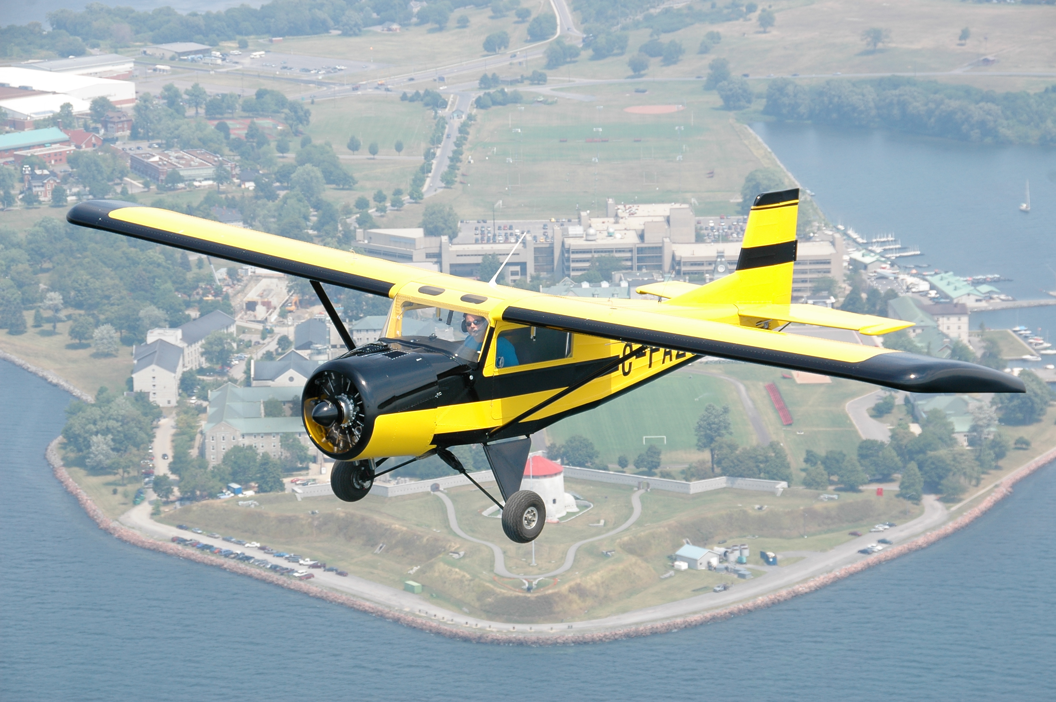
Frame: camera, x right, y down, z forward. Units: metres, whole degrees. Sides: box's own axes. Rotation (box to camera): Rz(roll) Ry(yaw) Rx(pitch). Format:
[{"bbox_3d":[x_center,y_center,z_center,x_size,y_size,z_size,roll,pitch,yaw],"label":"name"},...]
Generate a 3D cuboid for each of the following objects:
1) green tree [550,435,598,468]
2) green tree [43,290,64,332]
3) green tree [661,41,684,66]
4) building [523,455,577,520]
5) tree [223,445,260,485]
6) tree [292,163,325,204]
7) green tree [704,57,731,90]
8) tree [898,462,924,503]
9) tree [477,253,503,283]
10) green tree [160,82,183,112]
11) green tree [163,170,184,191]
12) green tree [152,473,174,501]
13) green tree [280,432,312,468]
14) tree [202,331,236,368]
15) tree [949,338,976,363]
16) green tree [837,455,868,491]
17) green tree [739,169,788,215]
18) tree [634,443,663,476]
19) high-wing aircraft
[{"bbox_3d":[16.355,34.860,1231.786,14.670,11.300,14.230,-2,13,0],"label":"green tree"},{"bbox_3d":[-197.530,-16.420,1495.930,8.910,16.790,8.910,-2,12,0],"label":"green tree"},{"bbox_3d":[87.870,-180.980,2187.800,13.780,13.600,13.780,-2,12,0],"label":"green tree"},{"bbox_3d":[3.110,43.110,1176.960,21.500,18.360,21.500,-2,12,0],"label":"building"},{"bbox_3d":[-98.960,39.160,1237.550,12.620,13.880,12.620,-2,12,0],"label":"tree"},{"bbox_3d":[-108.280,-81.190,1769.910,16.830,20.130,16.830,-2,12,0],"label":"tree"},{"bbox_3d":[105.712,-155.279,2015.122,15.230,16.960,14.780,-2,13,0],"label":"green tree"},{"bbox_3d":[126.430,42.836,1190.114,7.770,12.448,7.770,0,11,6],"label":"tree"},{"bbox_3d":[-16.270,-34.340,1555.610,11.760,15.610,11.760,-2,12,0],"label":"tree"},{"bbox_3d":[-219.049,-155.260,2211.695,13.171,18.072,13.171,-2,11,-5],"label":"green tree"},{"bbox_3d":[-187.360,-90.733,1908.392,10.487,9.927,10.487,-2,11,-5],"label":"green tree"},{"bbox_3d":[-123.020,45.920,1212.400,7.220,8.890,7.220,-2,12,0],"label":"green tree"},{"bbox_3d":[-80.324,34.505,1242.826,10.540,12.190,10.220,-2,13,0],"label":"green tree"},{"bbox_3d":[-119.340,-0.383,1390.284,13.060,14.540,12.670,-2,13,0],"label":"tree"},{"bbox_3d":[163.289,1.466,1355.142,10.240,11.670,9.940,-2,13,0],"label":"tree"},{"bbox_3d":[108.530,40.544,1207.047,9.677,11.201,9.677,0,11,5],"label":"green tree"},{"bbox_3d":[117.010,-79.706,1786.302,23.739,21.488,23.739,-1,11,4],"label":"green tree"},{"bbox_3d":[41.180,36.950,1239.530,9.090,9.210,9.090,-2,12,0],"label":"tree"},{"bbox_3d":[0.390,-0.004,33.331,10.362,3.039,7.195,12,9,36],"label":"high-wing aircraft"}]

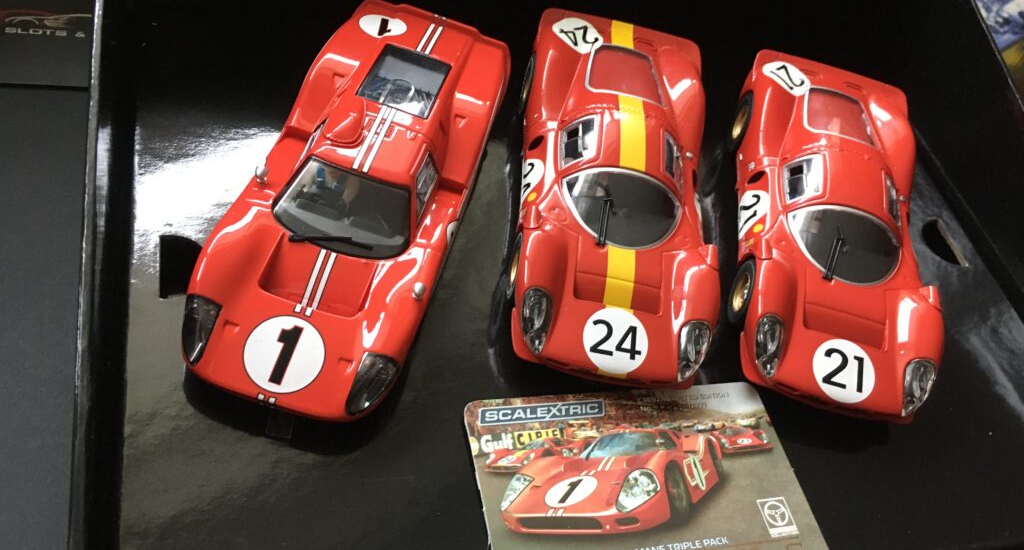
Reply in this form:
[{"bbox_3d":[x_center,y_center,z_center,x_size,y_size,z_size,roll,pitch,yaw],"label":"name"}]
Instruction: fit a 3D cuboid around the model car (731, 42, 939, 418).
[{"bbox_3d":[0.098,-0.019,0.261,0.058,0.032,0.131,16,51,-3],"label":"model car"}]

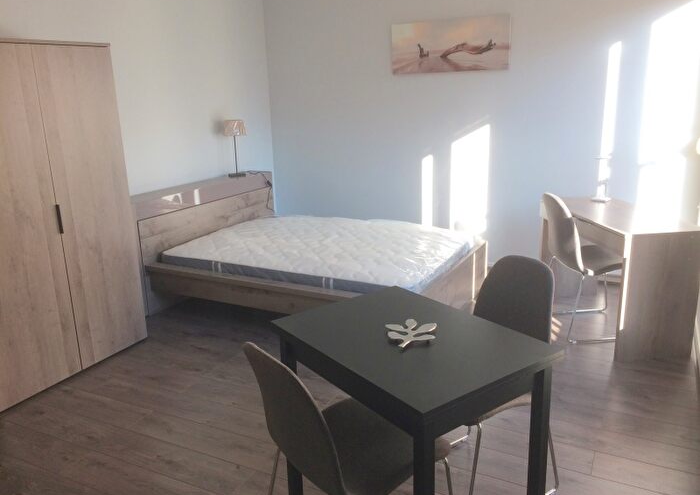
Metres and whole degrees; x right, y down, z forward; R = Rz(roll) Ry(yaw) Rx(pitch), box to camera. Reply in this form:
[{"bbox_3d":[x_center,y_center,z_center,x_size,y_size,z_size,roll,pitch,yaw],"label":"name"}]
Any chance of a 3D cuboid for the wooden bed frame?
[{"bbox_3d":[-0.301,-0.011,4.395,2.230,0.830,1.620,6,17,27],"label":"wooden bed frame"}]

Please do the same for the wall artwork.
[{"bbox_3d":[0.797,-1.638,4.777,1.000,0.410,0.030,7,17,28],"label":"wall artwork"}]

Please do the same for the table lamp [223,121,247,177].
[{"bbox_3d":[-0.990,-0.862,5.100,0.210,0.485,0.210,-1,15,0],"label":"table lamp"}]

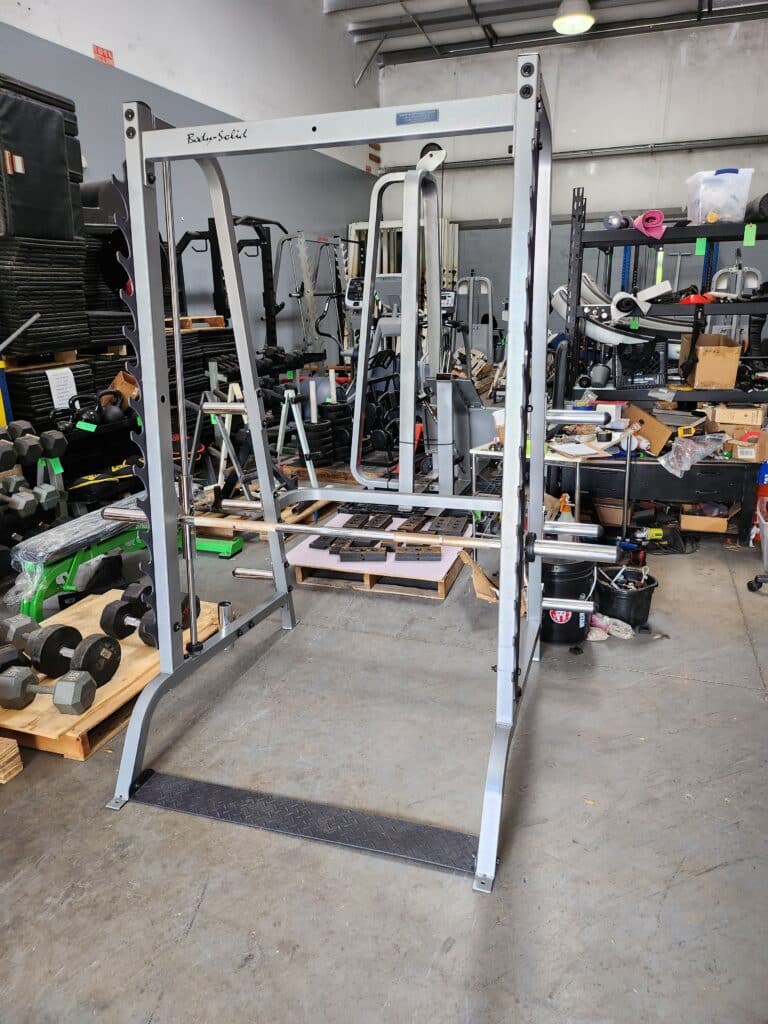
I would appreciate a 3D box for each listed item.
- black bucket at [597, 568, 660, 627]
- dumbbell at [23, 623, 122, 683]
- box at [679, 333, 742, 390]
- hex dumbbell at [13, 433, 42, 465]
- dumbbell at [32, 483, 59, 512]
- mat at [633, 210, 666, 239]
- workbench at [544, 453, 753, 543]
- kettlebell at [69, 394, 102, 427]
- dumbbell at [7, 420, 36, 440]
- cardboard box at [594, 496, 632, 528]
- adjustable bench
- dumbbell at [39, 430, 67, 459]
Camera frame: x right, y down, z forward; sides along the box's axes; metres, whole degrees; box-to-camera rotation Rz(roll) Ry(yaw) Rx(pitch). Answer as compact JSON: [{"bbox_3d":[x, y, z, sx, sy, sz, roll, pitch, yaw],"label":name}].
[{"bbox_3d":[1.186,0.423,3.482,0.283,0.208,0.283,4,18,17],"label":"black bucket"},{"bbox_3d":[-1.229,0.572,2.830,0.291,0.208,0.208,5,18,21],"label":"dumbbell"},{"bbox_3d":[2.705,-1.246,5.900,0.360,0.430,0.310,-1,12,-8],"label":"box"},{"bbox_3d":[-2.099,-0.397,4.000,0.320,0.140,0.145,19,16,13],"label":"hex dumbbell"},{"bbox_3d":[-1.979,-0.112,3.980,0.300,0.130,0.140,19,16,13],"label":"dumbbell"},{"bbox_3d":[1.635,-1.781,4.420,0.155,0.160,0.600,3,17,14],"label":"mat"},{"bbox_3d":[1.723,-0.145,4.729,1.228,0.542,0.580,2,17,10],"label":"workbench"},{"bbox_3d":[-1.927,-0.651,4.600,0.190,0.225,0.175,-8,18,-21],"label":"kettlebell"},{"bbox_3d":[-2.025,-0.441,4.150,0.320,0.140,0.145,19,16,13],"label":"dumbbell"},{"bbox_3d":[1.868,0.004,5.780,0.260,0.200,0.220,-2,12,-10],"label":"cardboard box"},{"bbox_3d":[-1.469,0.205,4.019,0.680,0.449,1.357,4,18,17],"label":"adjustable bench"},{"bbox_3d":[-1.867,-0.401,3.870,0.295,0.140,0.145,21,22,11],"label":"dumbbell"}]

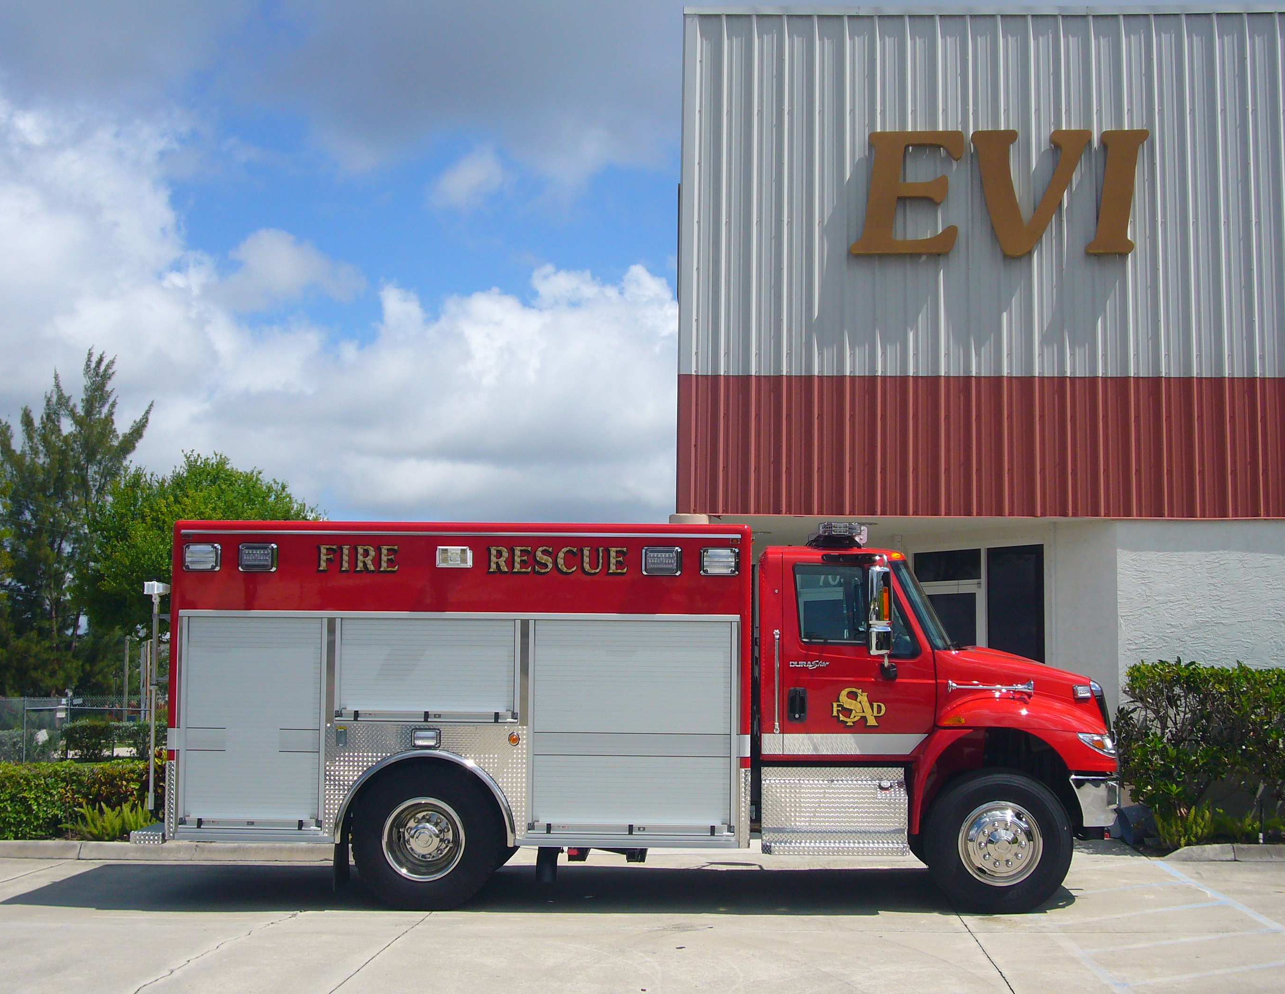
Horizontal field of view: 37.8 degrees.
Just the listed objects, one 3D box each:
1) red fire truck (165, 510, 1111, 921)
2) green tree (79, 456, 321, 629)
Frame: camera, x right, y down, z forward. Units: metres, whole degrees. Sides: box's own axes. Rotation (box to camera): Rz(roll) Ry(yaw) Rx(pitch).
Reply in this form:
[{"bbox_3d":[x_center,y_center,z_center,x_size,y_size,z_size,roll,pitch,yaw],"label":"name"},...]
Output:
[{"bbox_3d":[-0.047,1.658,14.723,7.150,2.820,2.550,0,-6,2],"label":"red fire truck"},{"bbox_3d":[-8.551,2.207,36.964,4.890,6.240,4.640,1,-6,0],"label":"green tree"}]

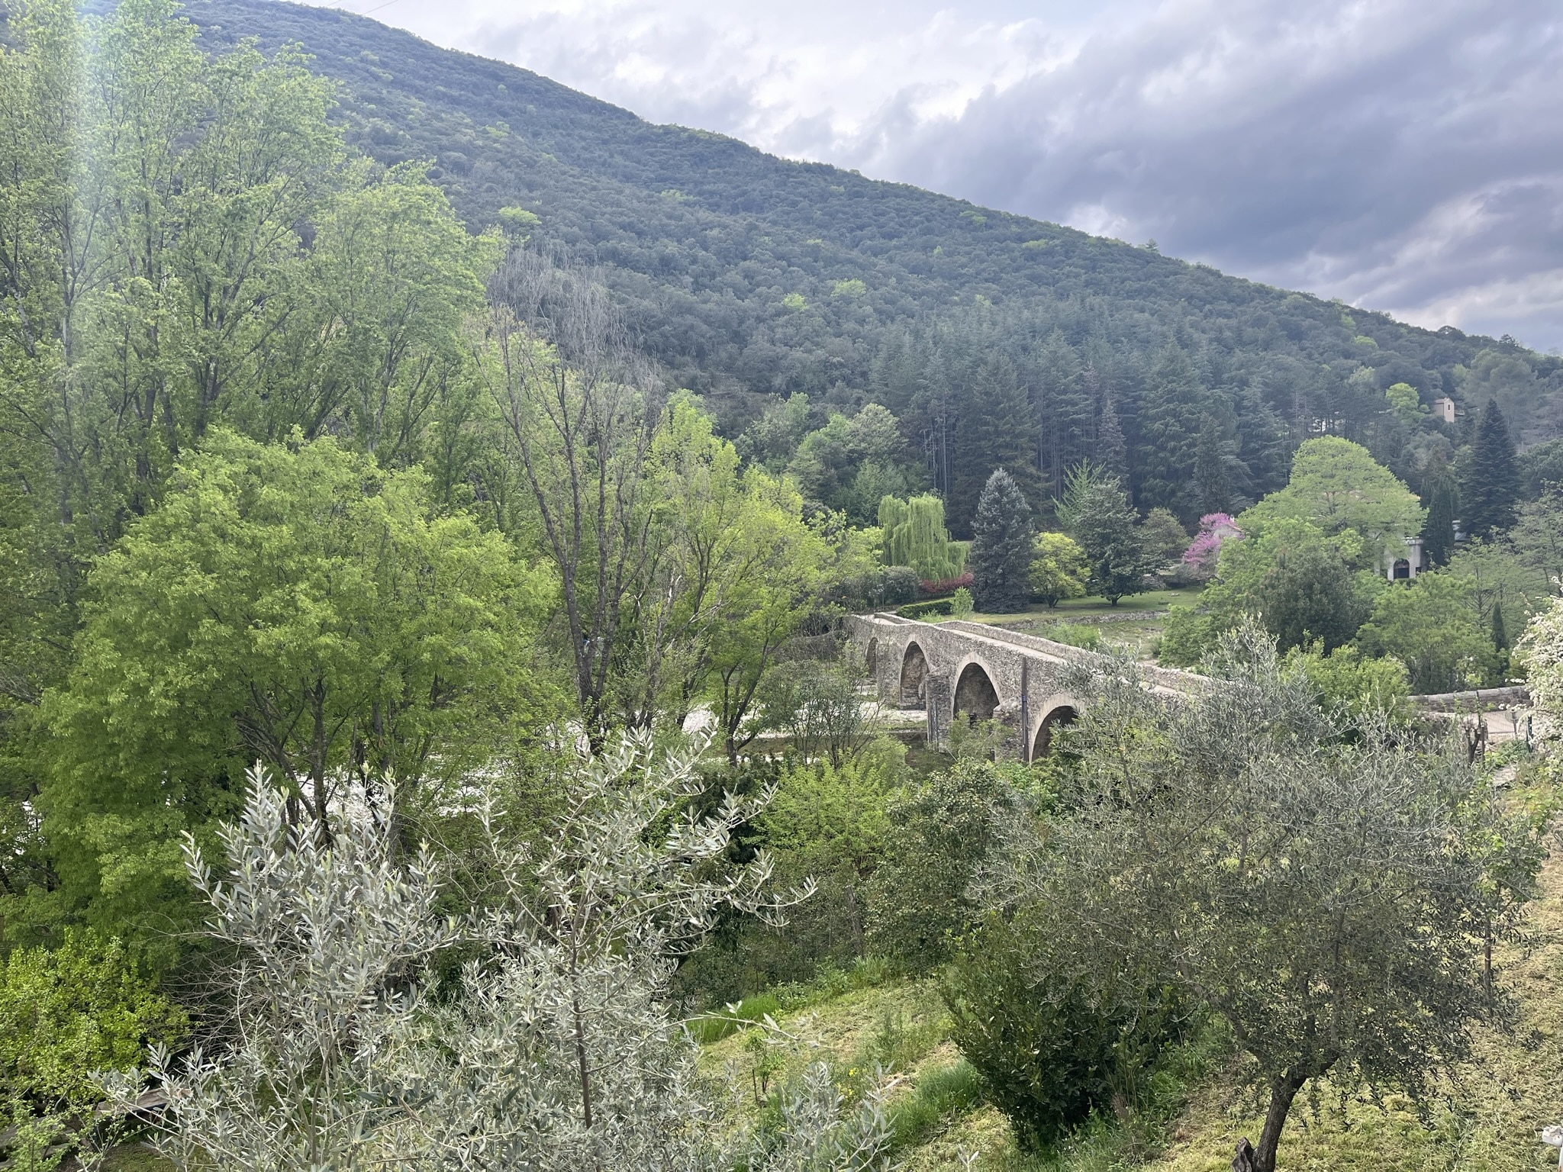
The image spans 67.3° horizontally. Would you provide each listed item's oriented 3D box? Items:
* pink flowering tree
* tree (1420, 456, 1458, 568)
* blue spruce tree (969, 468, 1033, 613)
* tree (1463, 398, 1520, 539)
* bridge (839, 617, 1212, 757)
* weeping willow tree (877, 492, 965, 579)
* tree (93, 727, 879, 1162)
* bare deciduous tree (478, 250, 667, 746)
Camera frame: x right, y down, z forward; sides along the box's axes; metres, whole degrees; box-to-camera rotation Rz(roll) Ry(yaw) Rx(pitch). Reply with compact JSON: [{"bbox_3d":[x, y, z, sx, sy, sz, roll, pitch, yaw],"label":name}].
[{"bbox_3d":[52.506,-4.462,143.000,8.478,8.776,8.478,0,1,20],"label":"pink flowering tree"},{"bbox_3d":[84.018,-9.205,150.000,4.681,14.822,4.681,0,1,29],"label":"tree"},{"bbox_3d":[23.778,-4.954,127.000,7.001,15.588,7.001,0,1,11],"label":"blue spruce tree"},{"bbox_3d":[99.886,-15.961,165.000,8.066,20.767,8.066,0,1,31],"label":"tree"},{"bbox_3d":[13.300,6.800,85.000,5.200,8.200,75.000,0,1,-7],"label":"bridge"},{"bbox_3d":[16.530,-5.201,137.000,10.118,11.115,10.118,0,1,7],"label":"weeping willow tree"},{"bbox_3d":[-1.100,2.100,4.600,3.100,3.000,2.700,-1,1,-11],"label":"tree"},{"bbox_3d":[-11.739,-4.840,66.000,10.641,28.146,10.641,0,1,-10],"label":"bare deciduous tree"}]

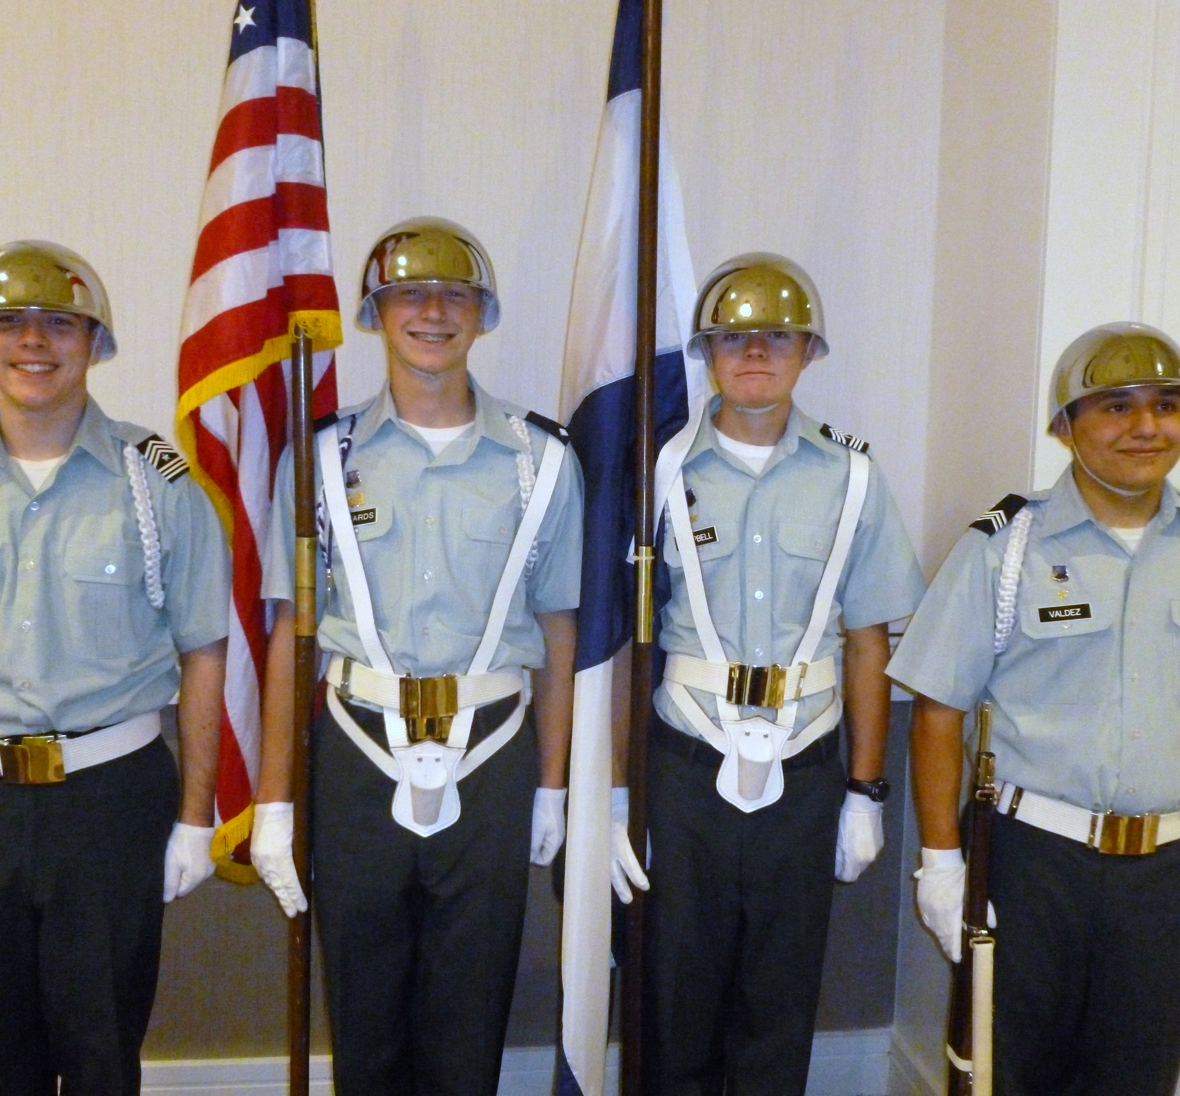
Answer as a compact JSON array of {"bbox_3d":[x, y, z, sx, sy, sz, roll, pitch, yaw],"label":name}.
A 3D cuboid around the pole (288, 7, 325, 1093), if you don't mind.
[{"bbox_3d":[-0.445,0.025,1.848,0.032,2.500,0.032,1,4,0],"label":"pole"}]

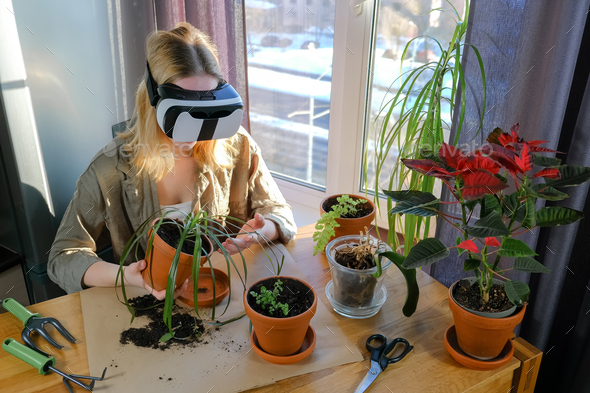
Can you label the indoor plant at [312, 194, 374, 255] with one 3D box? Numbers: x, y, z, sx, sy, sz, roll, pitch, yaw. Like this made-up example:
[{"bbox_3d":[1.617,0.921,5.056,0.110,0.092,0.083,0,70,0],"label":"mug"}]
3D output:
[{"bbox_3d":[0.132,0.076,1.430,0.161,0.143,0.158,1,26,0],"label":"indoor plant"}]

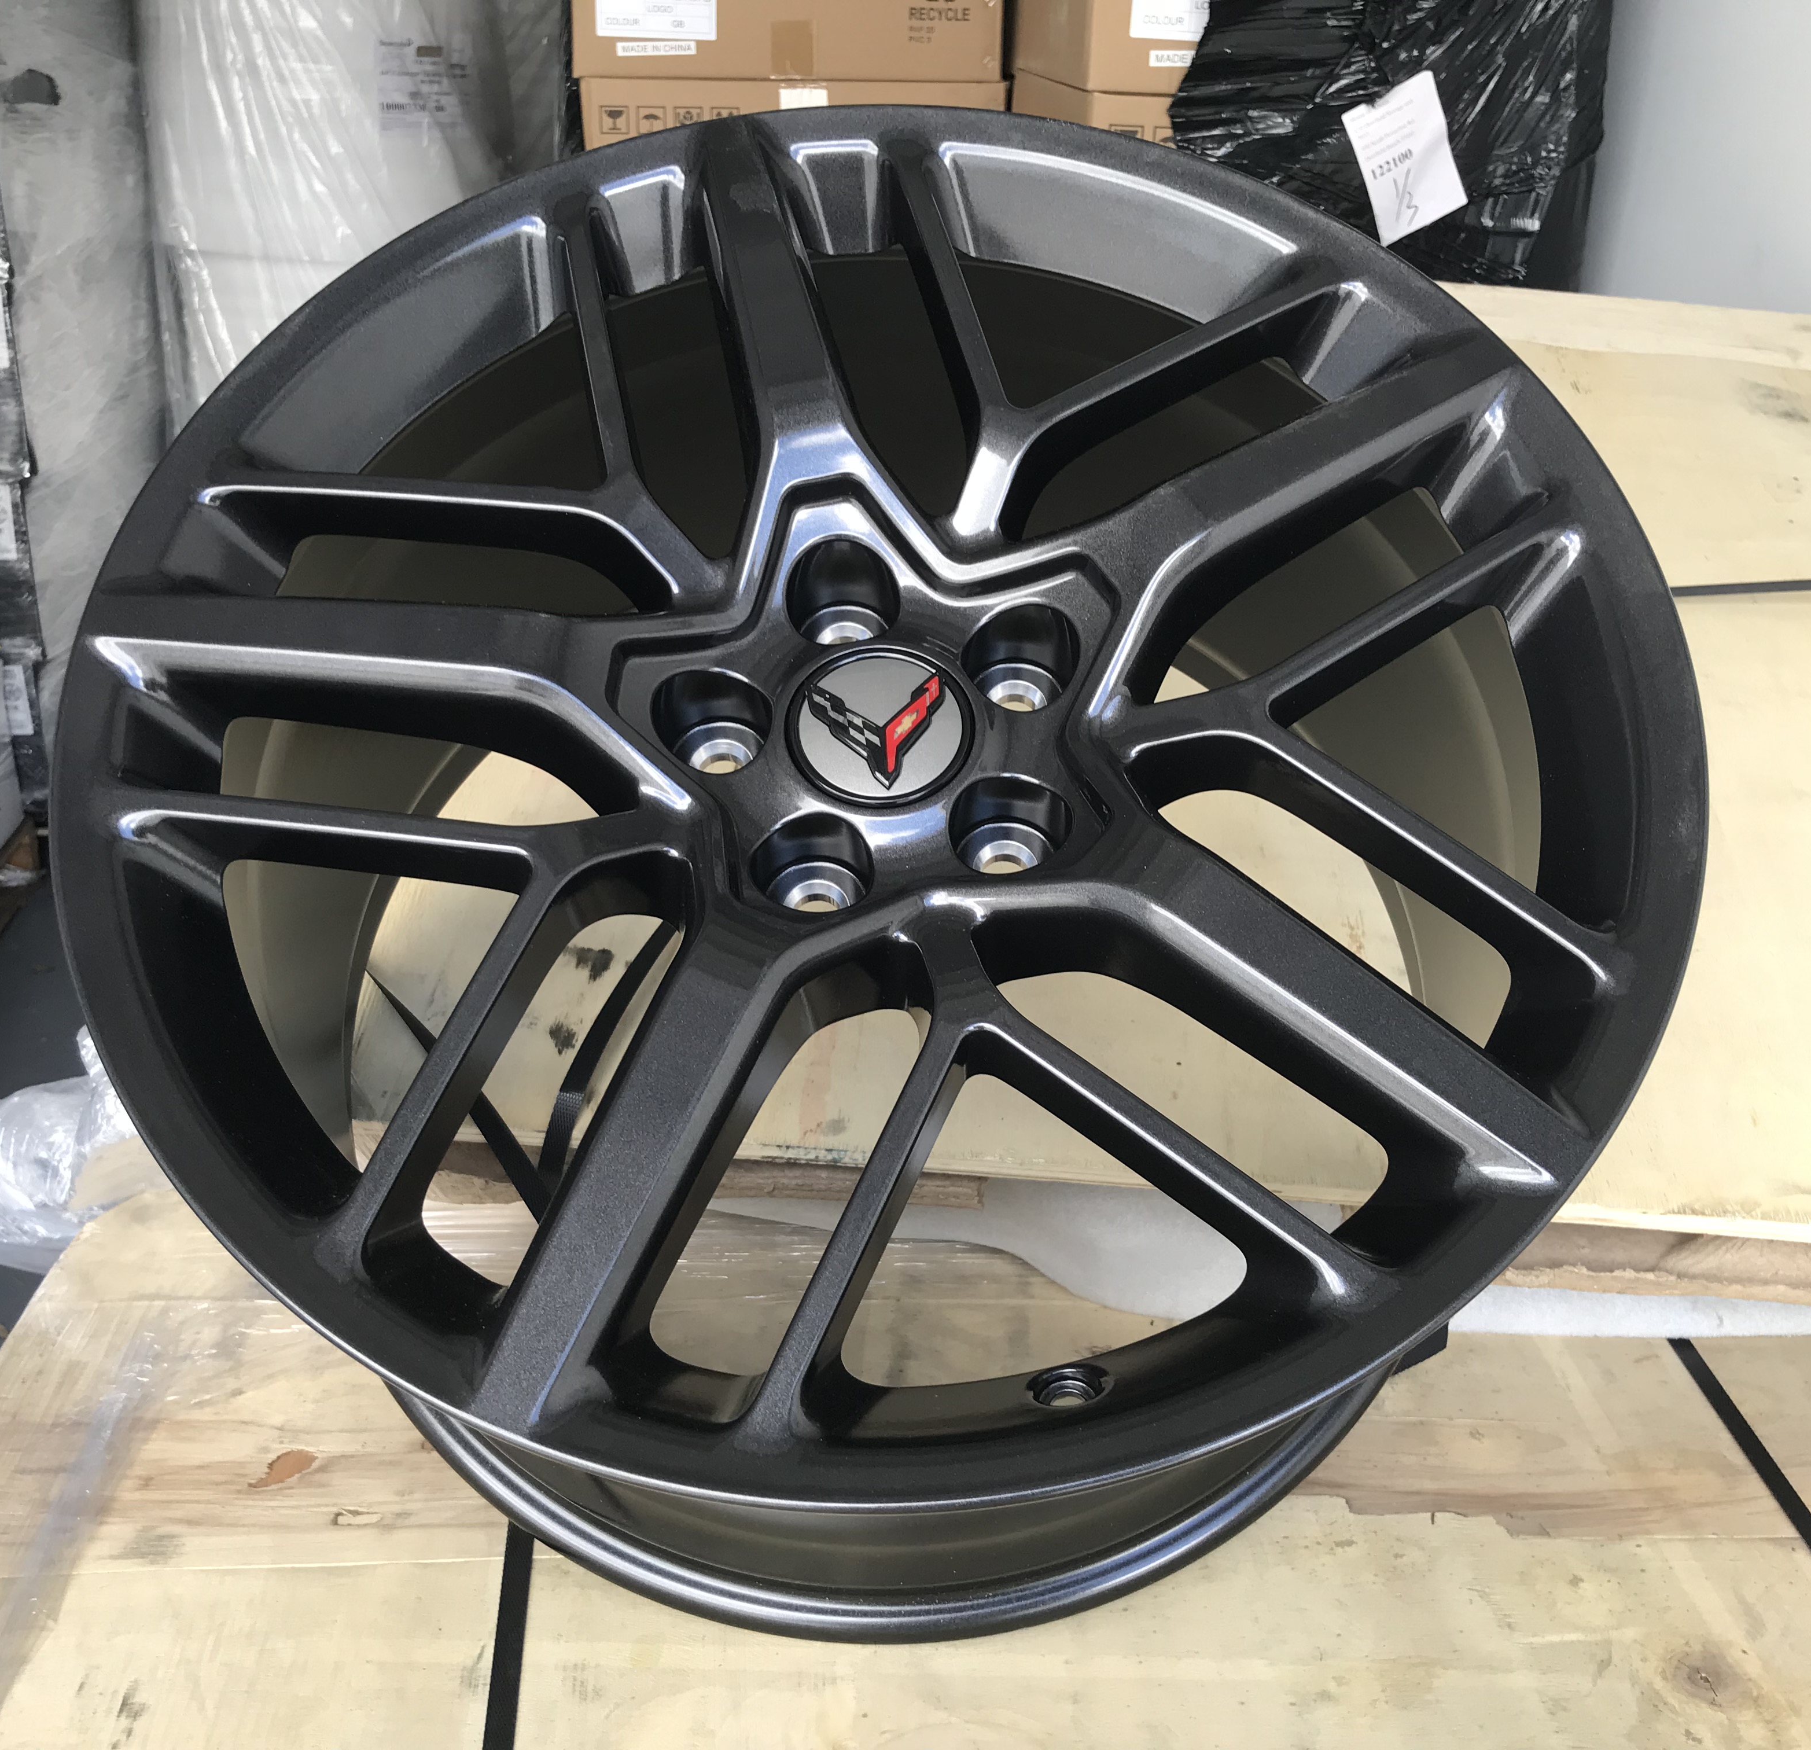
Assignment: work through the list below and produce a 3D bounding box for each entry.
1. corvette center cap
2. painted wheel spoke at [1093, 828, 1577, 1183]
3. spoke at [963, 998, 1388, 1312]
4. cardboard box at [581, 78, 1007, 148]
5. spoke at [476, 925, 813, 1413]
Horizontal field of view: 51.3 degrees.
[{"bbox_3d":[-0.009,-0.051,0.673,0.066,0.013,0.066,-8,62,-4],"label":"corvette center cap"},{"bbox_3d":[0.134,0.044,0.592,0.162,0.030,0.038,37,68,18],"label":"painted wheel spoke"},{"bbox_3d":[0.079,0.085,0.573,0.138,0.026,0.017,37,68,18],"label":"spoke"},{"bbox_3d":[-0.161,-0.981,2.704,0.540,0.290,0.540,-2,23,-4],"label":"cardboard box"},{"bbox_3d":[-0.081,0.090,0.568,0.038,0.030,0.162,20,64,11],"label":"spoke"}]

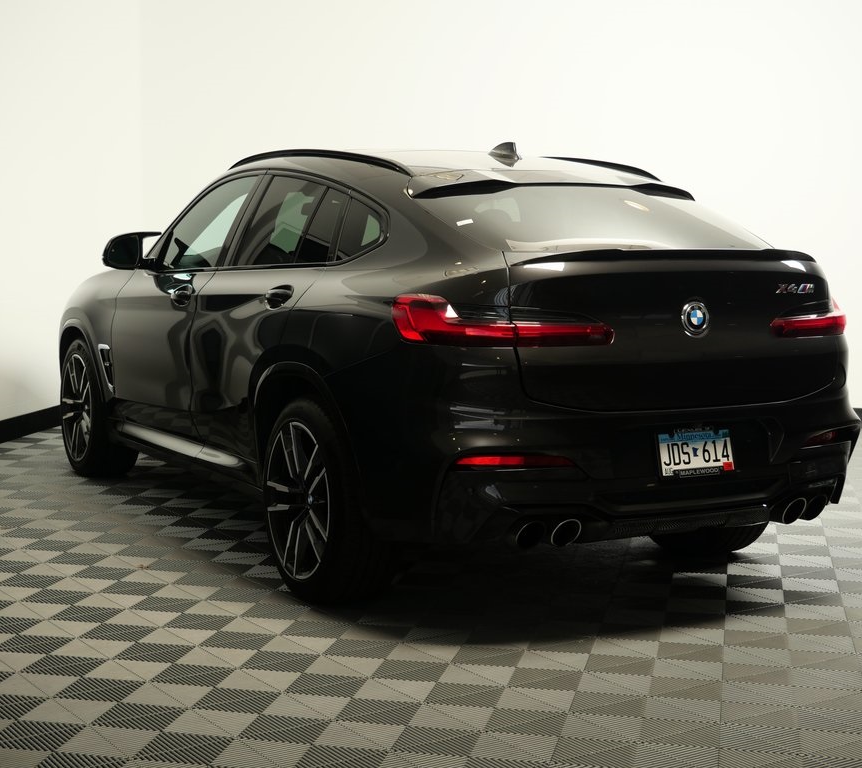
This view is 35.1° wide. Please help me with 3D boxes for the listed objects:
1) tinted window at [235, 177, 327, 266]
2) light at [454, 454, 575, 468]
[{"bbox_3d":[-0.571,-0.634,5.308,0.050,0.390,0.600,23,-6,-30],"label":"tinted window"},{"bbox_3d":[0.254,0.226,3.989,0.370,0.035,0.079,-2,7,-19],"label":"light"}]

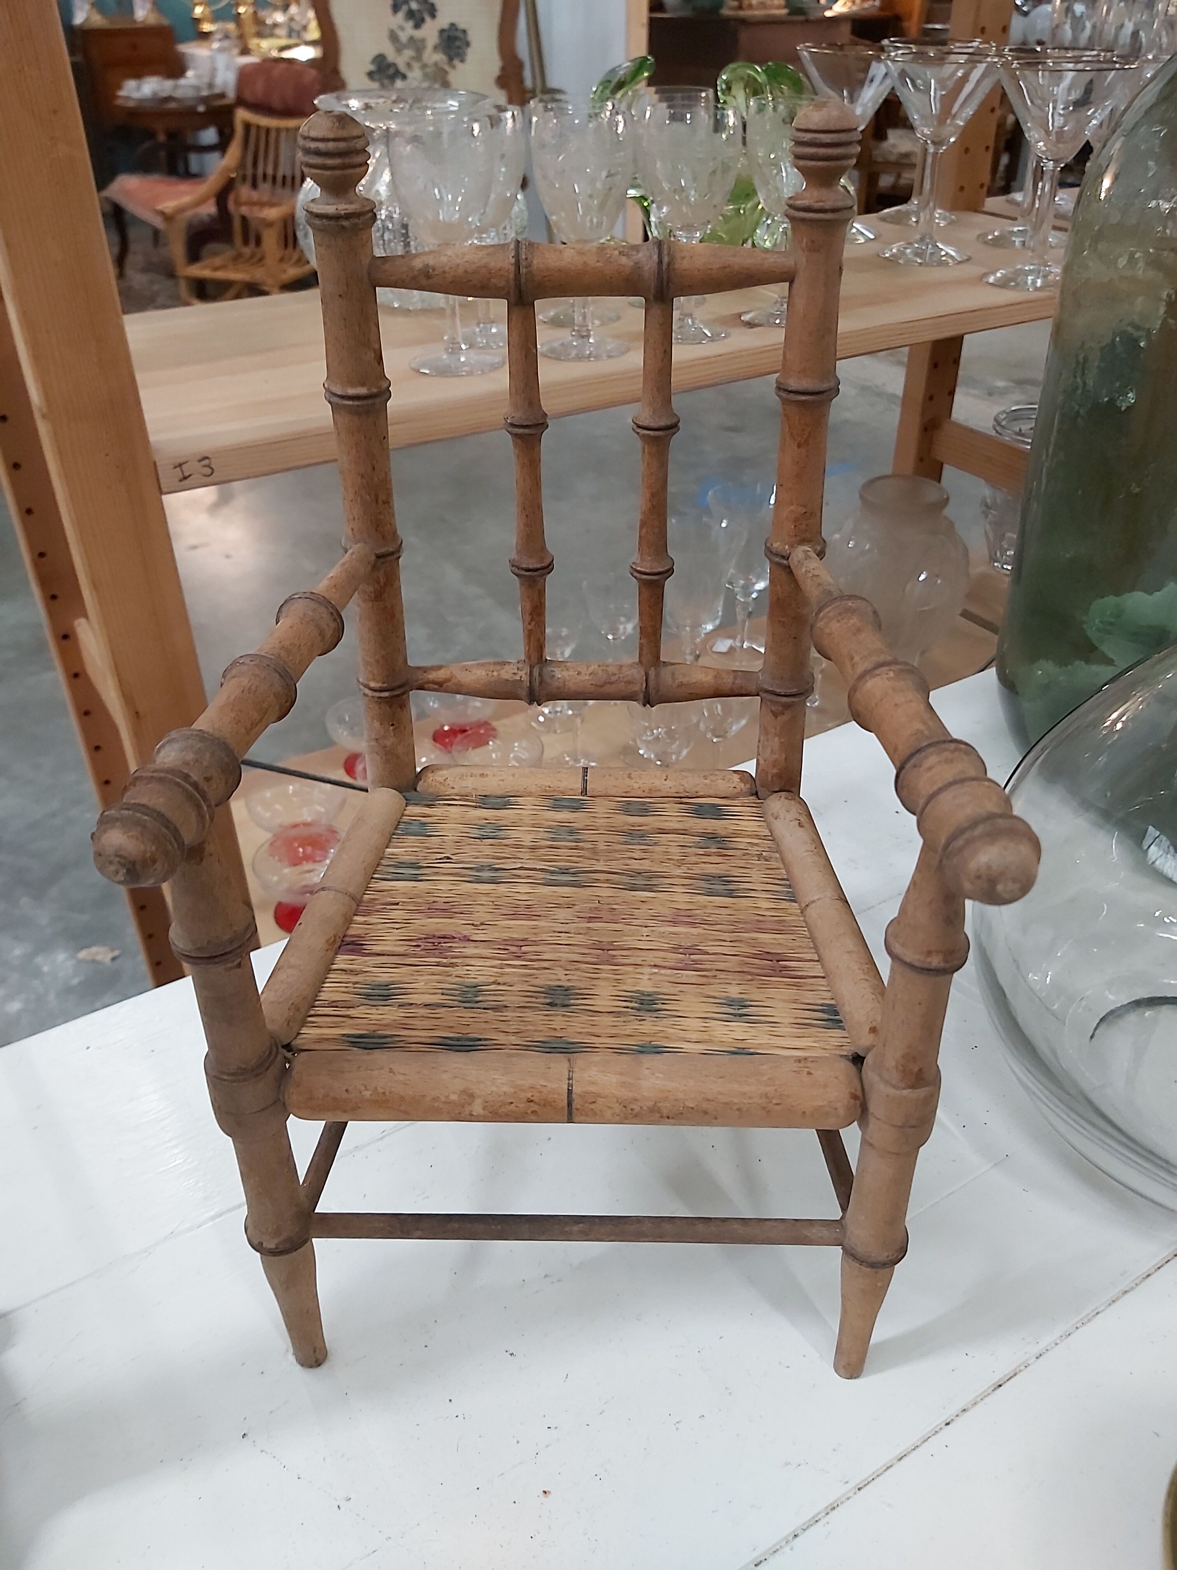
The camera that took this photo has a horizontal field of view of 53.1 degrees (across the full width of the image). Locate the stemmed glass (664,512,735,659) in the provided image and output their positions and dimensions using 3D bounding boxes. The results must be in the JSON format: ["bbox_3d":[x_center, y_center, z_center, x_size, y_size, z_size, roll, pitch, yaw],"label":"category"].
[{"bbox_3d":[0.101,-0.175,1.119,0.066,0.160,0.066,-1,34,0],"label":"stemmed glass"}]

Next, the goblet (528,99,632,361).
[{"bbox_3d":[-0.005,-0.311,0.664,0.056,0.126,0.056,-1,34,0],"label":"goblet"}]

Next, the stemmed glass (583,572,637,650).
[{"bbox_3d":[0.022,-0.139,1.099,0.053,0.110,0.053,-1,34,0],"label":"stemmed glass"}]

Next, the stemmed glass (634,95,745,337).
[{"bbox_3d":[0.058,-0.331,0.692,0.057,0.126,0.057,-1,34,0],"label":"stemmed glass"}]

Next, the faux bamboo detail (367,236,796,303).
[{"bbox_3d":[-0.003,-0.190,0.434,0.160,0.021,0.021,0,34,1],"label":"faux bamboo detail"}]

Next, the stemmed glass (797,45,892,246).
[{"bbox_3d":[0.207,-0.519,0.959,0.088,0.133,0.088,-1,34,0],"label":"stemmed glass"}]

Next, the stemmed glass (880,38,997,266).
[{"bbox_3d":[0.263,-0.471,0.888,0.083,0.137,0.083,-20,38,-26],"label":"stemmed glass"}]

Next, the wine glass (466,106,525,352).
[{"bbox_3d":[-0.063,-0.325,0.686,0.056,0.126,0.056,-20,38,-26],"label":"wine glass"}]

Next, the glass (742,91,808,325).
[{"bbox_3d":[0.124,-0.352,0.723,0.057,0.125,0.057,-1,34,0],"label":"glass"}]

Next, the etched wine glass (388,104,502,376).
[{"bbox_3d":[-0.075,-0.293,0.639,0.057,0.126,0.057,-1,34,0],"label":"etched wine glass"}]

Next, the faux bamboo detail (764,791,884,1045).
[{"bbox_3d":[0.089,0.045,0.452,0.018,0.018,0.146,-2,34,-2],"label":"faux bamboo detail"}]

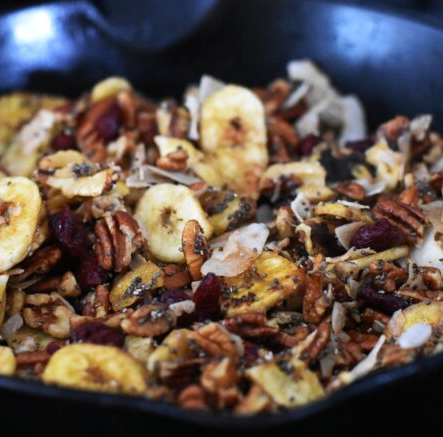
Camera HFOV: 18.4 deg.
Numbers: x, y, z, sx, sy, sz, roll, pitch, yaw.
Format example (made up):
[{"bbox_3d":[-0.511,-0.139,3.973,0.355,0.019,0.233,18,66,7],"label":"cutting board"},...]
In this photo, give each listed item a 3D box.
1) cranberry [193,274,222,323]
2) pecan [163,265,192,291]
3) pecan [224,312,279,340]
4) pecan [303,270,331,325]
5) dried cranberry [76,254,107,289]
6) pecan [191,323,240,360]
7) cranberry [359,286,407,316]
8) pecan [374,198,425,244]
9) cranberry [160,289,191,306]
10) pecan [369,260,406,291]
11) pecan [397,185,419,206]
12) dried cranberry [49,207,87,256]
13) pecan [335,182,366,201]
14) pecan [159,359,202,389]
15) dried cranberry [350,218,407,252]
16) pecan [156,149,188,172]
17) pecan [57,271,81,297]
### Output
[{"bbox_3d":[-0.005,0.026,0.445,0.009,0.016,0.009,7,7,-5],"label":"cranberry"},{"bbox_3d":[-0.015,0.020,0.459,0.013,0.009,0.011,-1,32,0],"label":"pecan"},{"bbox_3d":[0.009,0.034,0.432,0.018,0.008,0.010,7,32,2],"label":"pecan"},{"bbox_3d":[0.032,0.027,0.463,0.010,0.009,0.021,2,57,4],"label":"pecan"},{"bbox_3d":[-0.046,0.019,0.484,0.011,0.010,0.013,2,47,4],"label":"dried cranberry"},{"bbox_3d":[-0.002,0.040,0.449,0.015,0.007,0.011,38,68,19],"label":"pecan"},{"bbox_3d":[0.053,0.027,0.444,0.017,0.008,0.009,16,32,12],"label":"cranberry"},{"bbox_3d":[0.066,0.001,0.500,0.014,0.009,0.023,-21,42,-30],"label":"pecan"},{"bbox_3d":[-0.015,0.026,0.448,0.011,0.007,0.009,-1,32,0],"label":"cranberry"},{"bbox_3d":[0.058,0.020,0.475,0.014,0.009,0.011,15,35,23],"label":"pecan"},{"bbox_3d":[0.073,-0.009,0.533,0.008,0.007,0.010,14,52,11],"label":"pecan"},{"bbox_3d":[-0.053,0.005,0.480,0.013,0.017,0.010,-12,11,7],"label":"dried cranberry"},{"bbox_3d":[0.047,-0.010,0.498,0.013,0.008,0.010,-1,32,0],"label":"pecan"},{"bbox_3d":[-0.013,0.048,0.422,0.017,0.009,0.013,-7,32,-10],"label":"pecan"},{"bbox_3d":[0.057,0.006,0.492,0.021,0.010,0.012,5,32,9],"label":"dried cranberry"},{"bbox_3d":[-0.020,-0.024,0.559,0.013,0.008,0.009,0,31,1],"label":"pecan"},{"bbox_3d":[-0.052,0.022,0.460,0.009,0.009,0.010,-1,32,0],"label":"pecan"}]

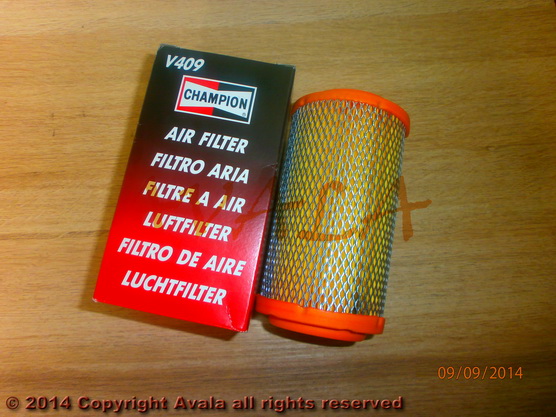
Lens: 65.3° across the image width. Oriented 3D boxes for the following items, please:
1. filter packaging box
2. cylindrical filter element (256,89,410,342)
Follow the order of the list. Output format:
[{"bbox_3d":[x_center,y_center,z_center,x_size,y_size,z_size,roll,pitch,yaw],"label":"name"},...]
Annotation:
[{"bbox_3d":[-0.057,-0.012,0.360,0.103,0.103,0.193,10,79,1],"label":"filter packaging box"},{"bbox_3d":[0.046,0.010,0.359,0.101,0.101,0.178,10,79,1],"label":"cylindrical filter element"}]

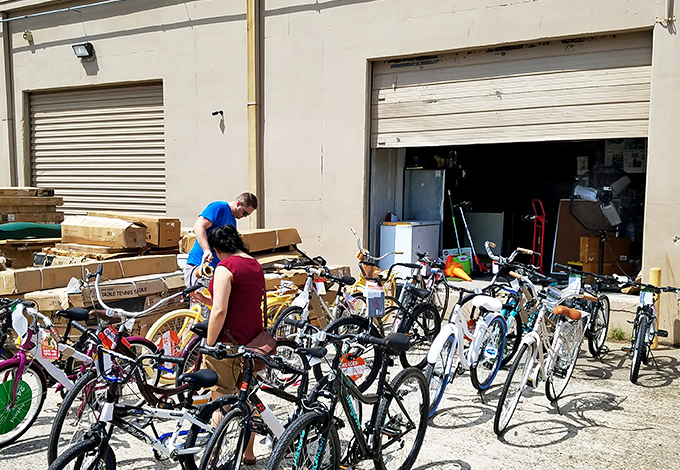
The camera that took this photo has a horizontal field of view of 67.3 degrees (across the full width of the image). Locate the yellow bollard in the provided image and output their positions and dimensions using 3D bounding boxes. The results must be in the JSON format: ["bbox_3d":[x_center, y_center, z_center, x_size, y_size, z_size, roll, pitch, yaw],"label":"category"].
[{"bbox_3d":[3.680,0.857,5.930,0.117,0.950,0.117,0,4,0],"label":"yellow bollard"}]

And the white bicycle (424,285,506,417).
[{"bbox_3d":[0.990,0.800,4.060,0.640,1.030,1.700,3,5,37],"label":"white bicycle"}]

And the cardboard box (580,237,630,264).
[{"bbox_3d":[3.906,0.205,7.530,0.570,0.364,0.380,1,4,12],"label":"cardboard box"}]

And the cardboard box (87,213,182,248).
[{"bbox_3d":[-2.980,-0.080,7.200,2.200,0.340,0.310,4,6,45],"label":"cardboard box"}]

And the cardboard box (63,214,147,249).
[{"bbox_3d":[-2.990,-0.020,6.430,1.270,0.300,0.320,2,5,30],"label":"cardboard box"}]

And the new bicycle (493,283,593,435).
[{"bbox_3d":[1.560,0.830,3.780,0.640,1.060,1.770,12,7,39],"label":"new bicycle"}]

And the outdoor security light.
[{"bbox_3d":[-4.660,-3.350,9.280,0.375,0.250,0.200,2,5,22],"label":"outdoor security light"}]

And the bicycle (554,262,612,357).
[{"bbox_3d":[2.570,0.846,5.220,0.630,1.030,1.740,10,7,39],"label":"bicycle"}]

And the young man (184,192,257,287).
[{"bbox_3d":[-1.140,0.420,4.880,0.580,1.640,0.530,2,5,25],"label":"young man"}]

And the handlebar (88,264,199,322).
[{"bbox_3d":[-1.230,0.355,3.150,0.720,0.230,0.270,9,7,15],"label":"handlebar"}]

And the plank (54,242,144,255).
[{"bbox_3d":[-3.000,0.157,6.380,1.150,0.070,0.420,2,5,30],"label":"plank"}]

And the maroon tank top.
[{"bbox_3d":[-0.630,0.395,3.130,0.250,0.540,0.360,4,6,44],"label":"maroon tank top"}]

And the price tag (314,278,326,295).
[{"bbox_3d":[-0.174,0.466,4.600,0.075,0.145,0.008,-8,4,0],"label":"price tag"}]

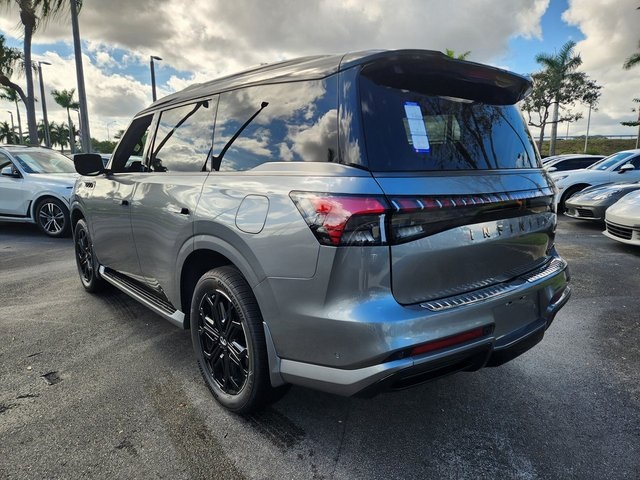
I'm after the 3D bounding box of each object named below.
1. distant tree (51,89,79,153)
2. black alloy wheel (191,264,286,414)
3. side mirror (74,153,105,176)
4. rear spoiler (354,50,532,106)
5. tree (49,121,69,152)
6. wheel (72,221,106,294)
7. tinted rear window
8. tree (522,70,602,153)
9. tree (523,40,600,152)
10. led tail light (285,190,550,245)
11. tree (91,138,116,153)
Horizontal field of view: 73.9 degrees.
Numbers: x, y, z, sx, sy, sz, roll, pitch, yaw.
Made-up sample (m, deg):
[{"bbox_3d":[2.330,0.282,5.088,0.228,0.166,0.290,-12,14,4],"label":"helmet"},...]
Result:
[{"bbox_3d":[-20.982,-8.808,35.039,2.500,8.000,2.500,0,10,0],"label":"distant tree"},{"bbox_3d":[-0.464,0.569,2.522,0.280,0.830,0.830,-8,13,-40],"label":"black alloy wheel"},{"bbox_3d":[-2.094,-0.671,3.823,0.260,0.210,0.160,-8,13,-40],"label":"side mirror"},{"bbox_3d":[0.735,-0.804,2.236,1.380,0.190,0.360,-8,13,-40],"label":"rear spoiler"},{"bbox_3d":[-31.196,-11.002,50.909,2.800,6.800,2.800,0,10,0],"label":"tree"},{"bbox_3d":[-2.487,0.162,4.802,0.280,0.830,0.830,-8,13,-40],"label":"wheel"},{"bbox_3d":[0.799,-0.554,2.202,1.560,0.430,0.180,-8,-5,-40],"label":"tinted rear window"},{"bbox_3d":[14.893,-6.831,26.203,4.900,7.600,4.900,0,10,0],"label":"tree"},{"bbox_3d":[16.310,-8.710,28.922,4.400,10.400,4.400,0,10,0],"label":"tree"},{"bbox_3d":[0.797,-0.170,2.268,1.950,0.210,0.480,-8,13,-40],"label":"led tail light"},{"bbox_3d":[-34.843,-13.538,68.742,4.800,5.700,4.800,0,10,0],"label":"tree"}]

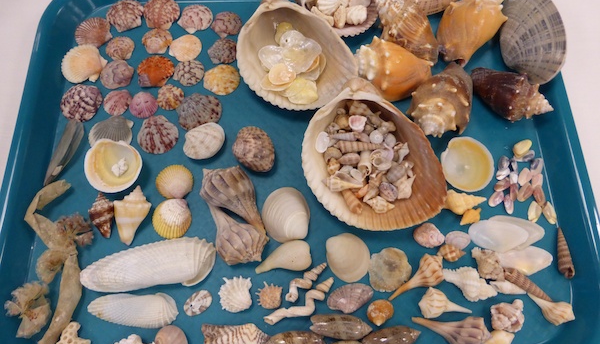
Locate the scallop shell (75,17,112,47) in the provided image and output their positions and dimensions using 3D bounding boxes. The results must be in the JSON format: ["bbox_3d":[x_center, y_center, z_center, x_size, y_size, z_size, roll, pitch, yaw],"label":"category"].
[{"bbox_3d":[-0.189,-0.128,0.394,0.035,0.013,0.034,28,72,9],"label":"scallop shell"}]

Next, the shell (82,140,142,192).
[{"bbox_3d":[-0.148,-0.003,0.349,0.046,0.019,0.044,5,71,1],"label":"shell"}]

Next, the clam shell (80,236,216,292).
[{"bbox_3d":[-0.114,0.072,0.323,0.104,0.019,0.036,-11,71,-5],"label":"clam shell"}]

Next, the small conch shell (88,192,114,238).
[{"bbox_3d":[-0.154,0.033,0.337,0.019,0.017,0.038,-16,72,-6],"label":"small conch shell"}]

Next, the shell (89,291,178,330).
[{"bbox_3d":[-0.122,0.099,0.314,0.066,0.012,0.026,4,70,1],"label":"shell"}]

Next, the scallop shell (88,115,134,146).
[{"bbox_3d":[-0.162,-0.034,0.373,0.038,0.009,0.038,2,70,1],"label":"scallop shell"}]

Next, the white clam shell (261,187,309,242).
[{"bbox_3d":[-0.009,0.034,0.348,0.039,0.012,0.046,-33,74,-11],"label":"white clam shell"}]

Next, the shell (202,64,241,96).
[{"bbox_3d":[-0.071,-0.084,0.391,0.033,0.009,0.030,-38,75,-13],"label":"shell"}]

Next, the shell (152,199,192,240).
[{"bbox_3d":[-0.101,0.035,0.338,0.029,0.011,0.033,15,71,5],"label":"shell"}]

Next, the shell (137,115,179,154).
[{"bbox_3d":[-0.123,-0.033,0.372,0.035,0.011,0.037,-6,70,-2],"label":"shell"}]

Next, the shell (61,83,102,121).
[{"bbox_3d":[-0.190,-0.062,0.373,0.034,0.010,0.035,34,74,11],"label":"shell"}]

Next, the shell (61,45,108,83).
[{"bbox_3d":[-0.200,-0.100,0.396,0.042,0.011,0.037,24,72,8],"label":"shell"}]

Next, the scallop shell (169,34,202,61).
[{"bbox_3d":[-0.108,-0.115,0.403,0.034,0.009,0.029,-21,72,-8],"label":"scallop shell"}]

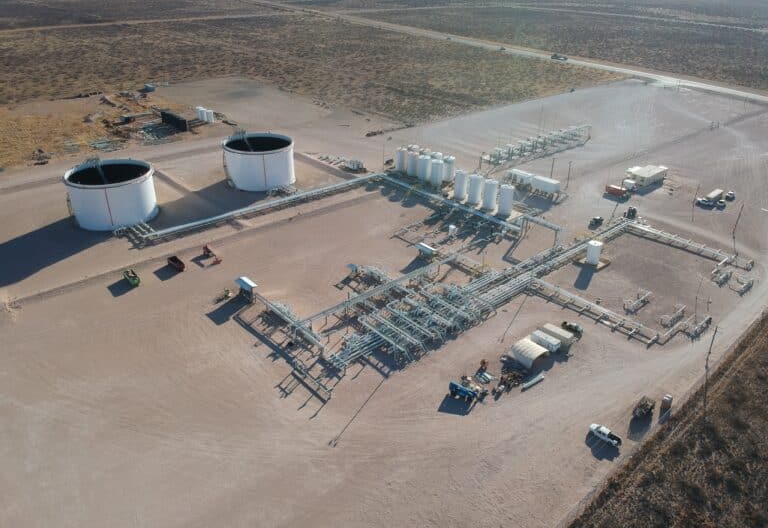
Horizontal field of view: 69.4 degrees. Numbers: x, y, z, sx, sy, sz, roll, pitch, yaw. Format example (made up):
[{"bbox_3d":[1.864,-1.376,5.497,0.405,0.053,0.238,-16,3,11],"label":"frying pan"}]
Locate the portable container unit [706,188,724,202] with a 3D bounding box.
[{"bbox_3d":[137.522,-27.999,230.870,2.450,2.700,12.200,28,38,37],"label":"portable container unit"}]

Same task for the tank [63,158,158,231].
[{"bbox_3d":[-88.560,-23.320,182.750,26.160,14.300,26.160,1,30,0],"label":"tank"}]

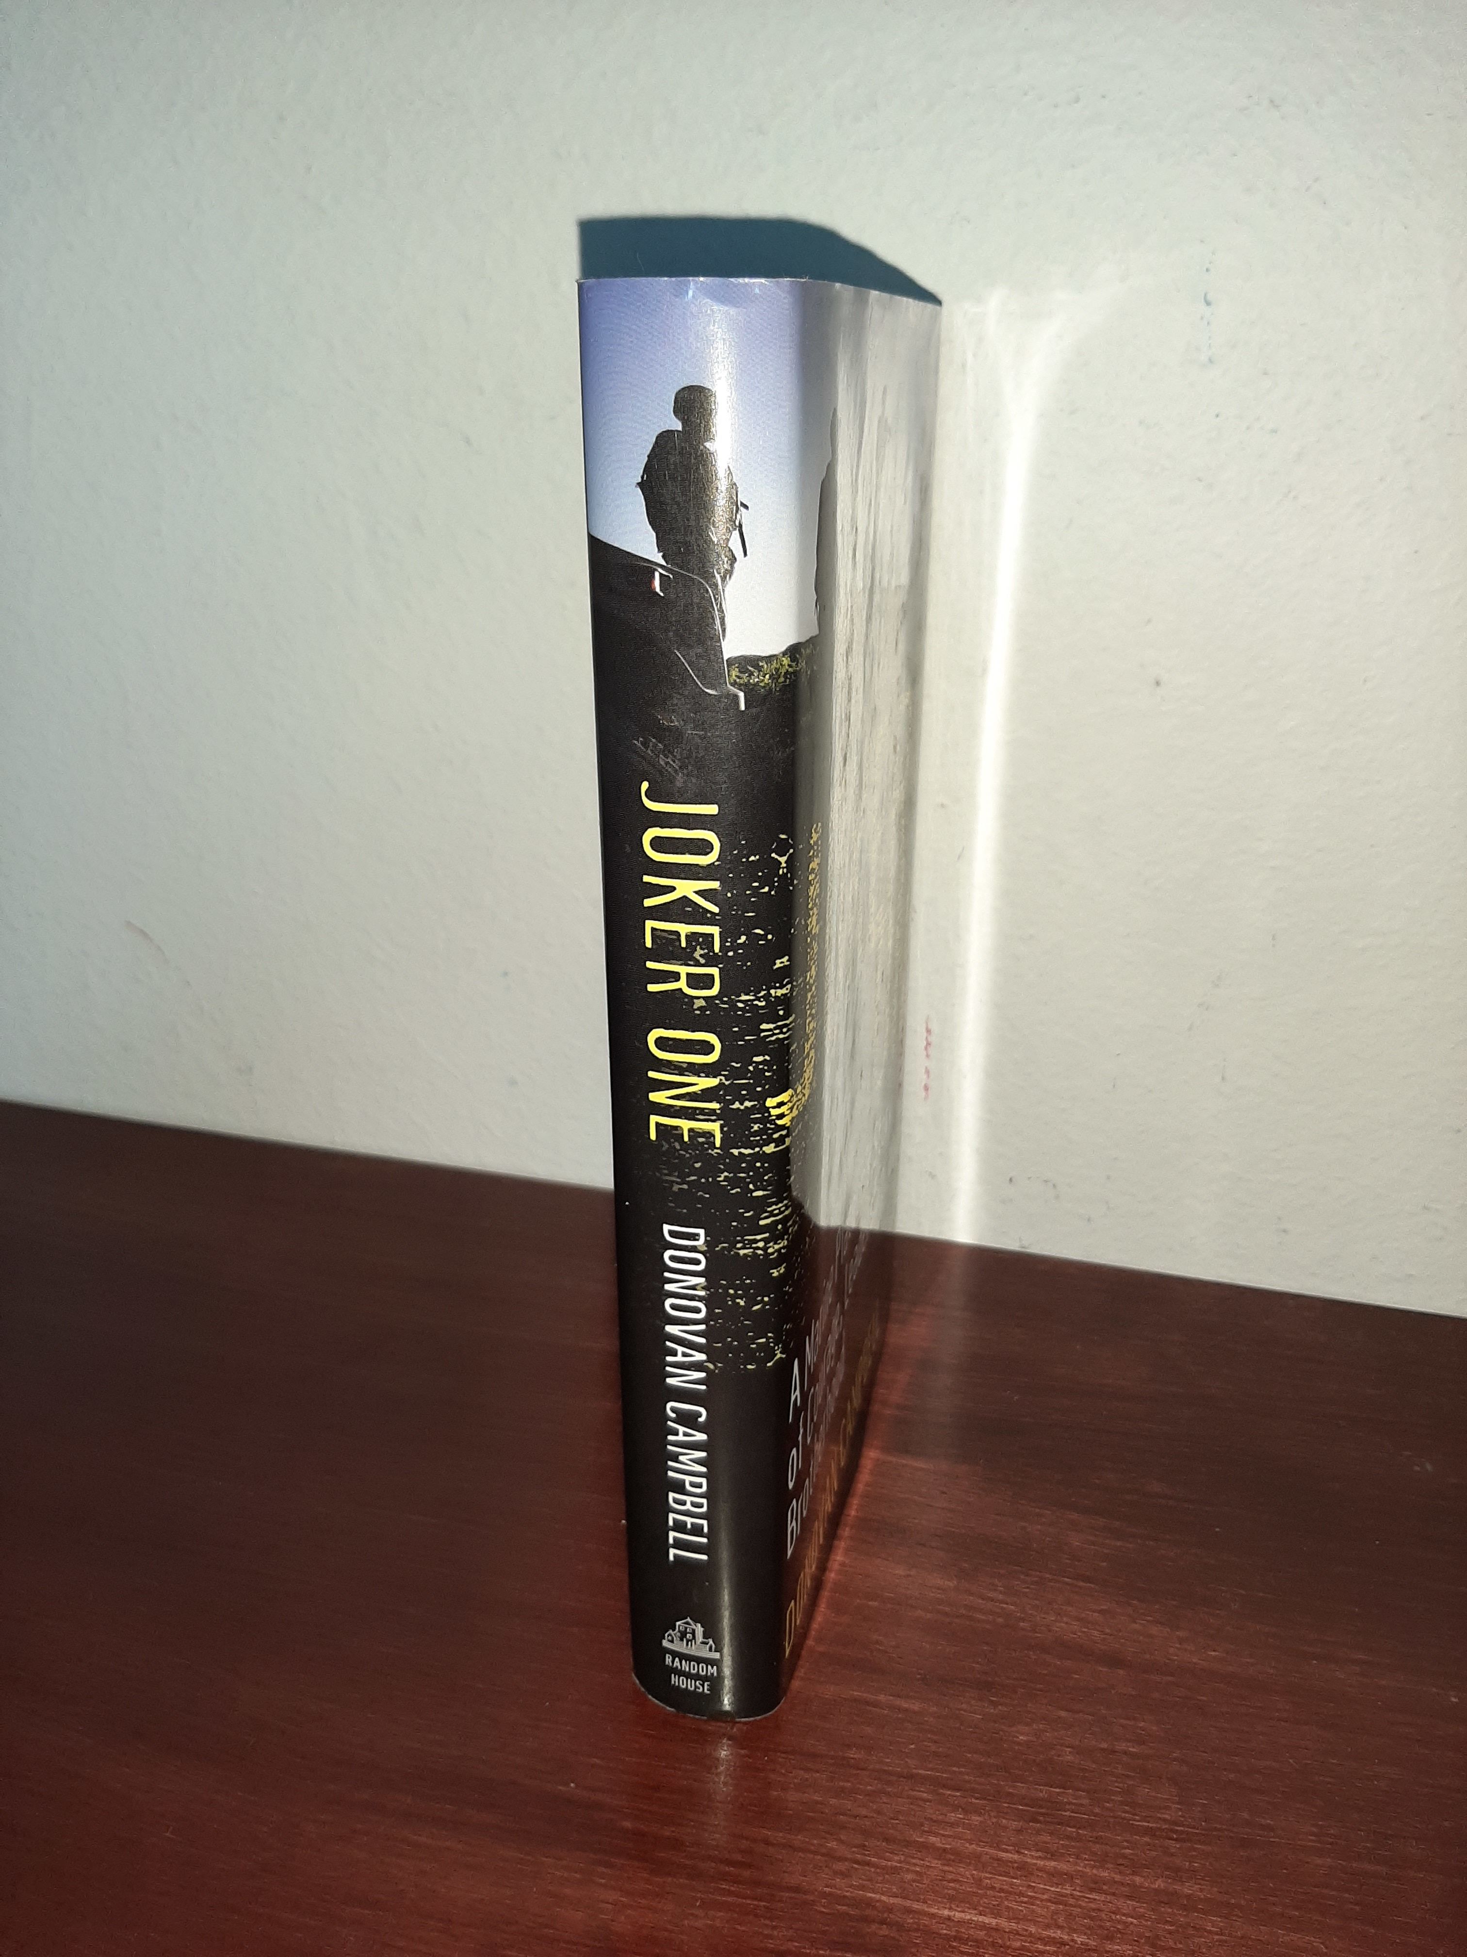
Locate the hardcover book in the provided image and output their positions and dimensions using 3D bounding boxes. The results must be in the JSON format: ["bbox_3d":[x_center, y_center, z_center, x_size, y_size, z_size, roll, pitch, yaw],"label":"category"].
[{"bbox_3d":[0.014,-0.004,0.297,0.033,0.241,0.164,6,24,13],"label":"hardcover book"}]

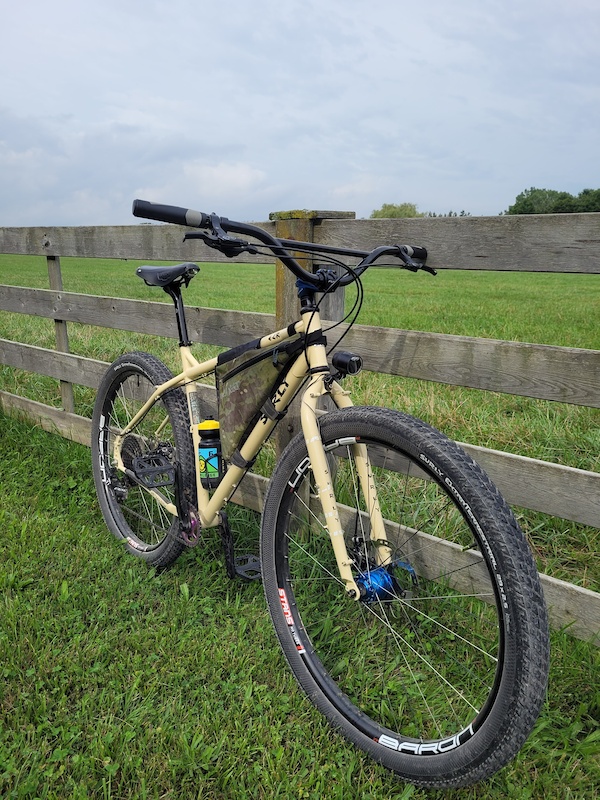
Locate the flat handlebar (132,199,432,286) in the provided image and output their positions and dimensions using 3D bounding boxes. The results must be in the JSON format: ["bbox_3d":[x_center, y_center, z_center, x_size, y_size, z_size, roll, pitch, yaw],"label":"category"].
[{"bbox_3d":[0.041,-0.320,1.332,0.820,0.140,0.140,-4,14,-39],"label":"flat handlebar"}]

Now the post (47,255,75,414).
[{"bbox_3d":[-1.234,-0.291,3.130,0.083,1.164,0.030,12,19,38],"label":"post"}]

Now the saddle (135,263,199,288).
[{"bbox_3d":[-0.382,-0.382,1.849,0.155,0.085,0.275,-4,14,-39],"label":"saddle"}]

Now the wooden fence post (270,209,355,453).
[{"bbox_3d":[0.038,-0.039,2.118,0.190,1.194,0.190,12,19,38],"label":"wooden fence post"}]

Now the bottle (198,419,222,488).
[{"bbox_3d":[-0.257,0.154,1.741,0.073,0.200,0.073,-4,-4,-39],"label":"bottle"}]

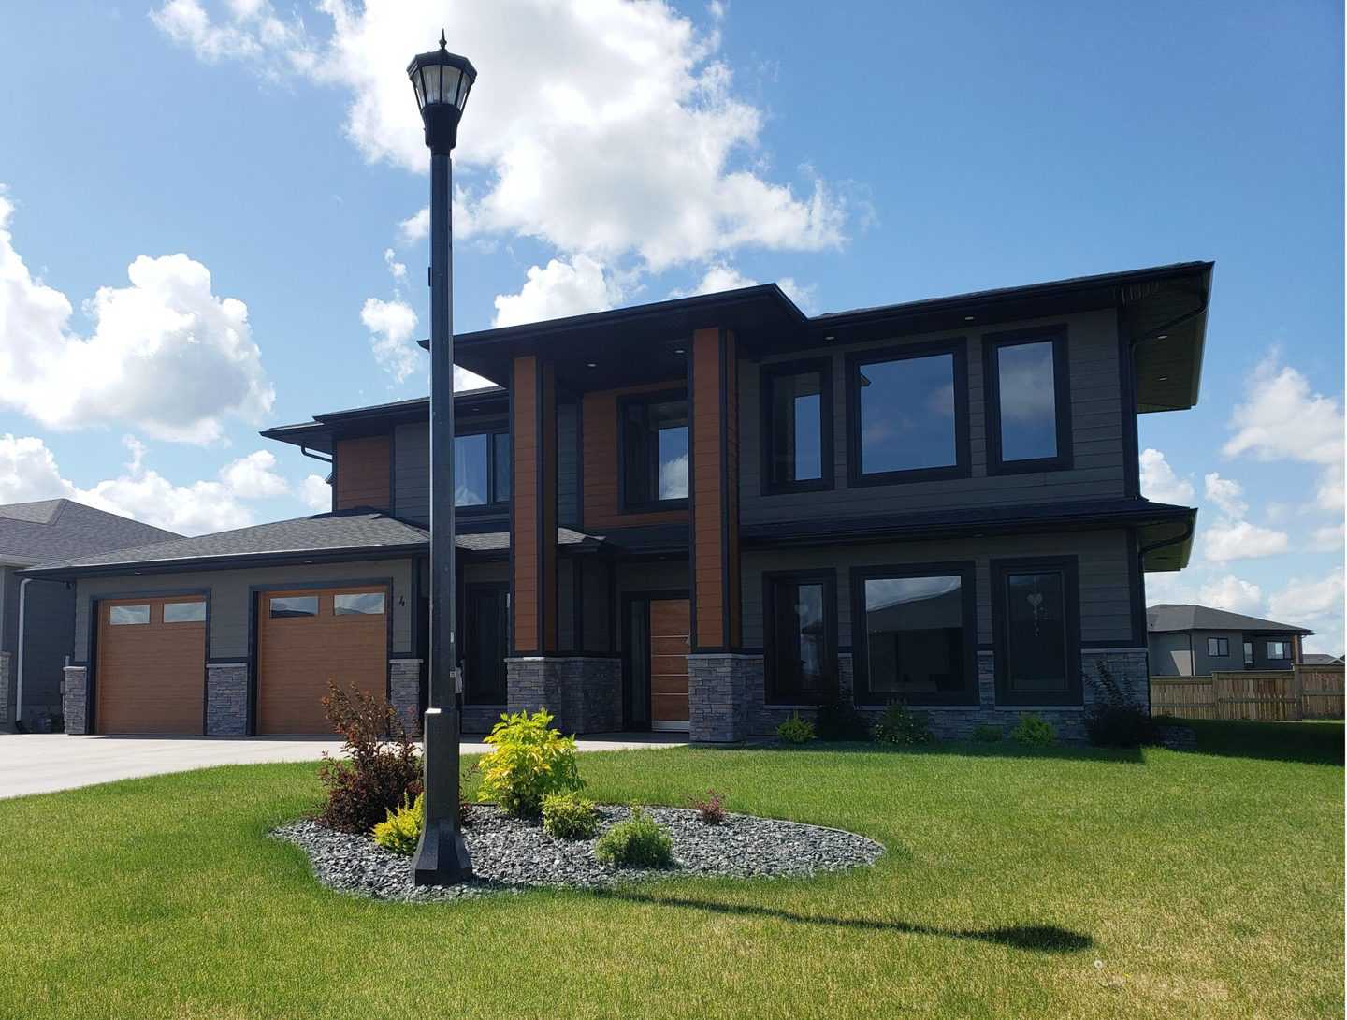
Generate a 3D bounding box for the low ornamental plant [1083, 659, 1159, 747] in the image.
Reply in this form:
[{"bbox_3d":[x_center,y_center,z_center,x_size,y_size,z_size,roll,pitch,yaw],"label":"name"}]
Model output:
[{"bbox_3d":[5.363,2.295,12.100,0.930,1.050,0.850,-5,-9,26],"label":"low ornamental plant"}]

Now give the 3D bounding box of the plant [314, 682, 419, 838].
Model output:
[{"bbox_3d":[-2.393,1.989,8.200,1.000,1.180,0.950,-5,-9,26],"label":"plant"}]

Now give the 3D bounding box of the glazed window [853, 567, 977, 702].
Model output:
[{"bbox_3d":[3.242,1.682,13.688,1.669,1.913,0.140,-4,-7,25],"label":"glazed window"}]

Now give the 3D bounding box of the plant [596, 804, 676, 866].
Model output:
[{"bbox_3d":[-0.273,2.207,6.963,0.547,0.367,0.520,-1,-6,0],"label":"plant"}]

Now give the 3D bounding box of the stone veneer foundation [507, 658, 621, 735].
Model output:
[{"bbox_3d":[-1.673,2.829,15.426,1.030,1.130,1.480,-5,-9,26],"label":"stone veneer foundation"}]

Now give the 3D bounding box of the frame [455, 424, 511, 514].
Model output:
[{"bbox_3d":[-3.070,-0.701,16.954,1.753,1.319,0.140,-4,-7,25],"label":"frame"}]

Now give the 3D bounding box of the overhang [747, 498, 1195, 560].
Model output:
[{"bbox_3d":[3.574,0.194,13.353,5.912,0.461,0.670,-4,-7,25],"label":"overhang"}]

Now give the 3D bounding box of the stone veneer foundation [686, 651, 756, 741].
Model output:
[{"bbox_3d":[0.639,2.556,13.824,0.650,1.135,0.620,-5,-9,26],"label":"stone veneer foundation"}]

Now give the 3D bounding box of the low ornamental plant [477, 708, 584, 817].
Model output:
[{"bbox_3d":[-1.227,2.155,8.700,0.880,0.920,0.840,-1,-8,0],"label":"low ornamental plant"}]

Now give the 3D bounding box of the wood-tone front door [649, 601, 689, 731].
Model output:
[{"bbox_3d":[0.049,2.388,15.663,0.910,2.020,0.100,-5,-9,26],"label":"wood-tone front door"}]

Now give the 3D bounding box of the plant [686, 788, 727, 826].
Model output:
[{"bbox_3d":[0.262,2.368,8.129,0.320,0.278,0.304,-1,-6,0],"label":"plant"}]

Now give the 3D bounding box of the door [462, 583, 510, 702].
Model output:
[{"bbox_3d":[-2.921,2.115,16.081,0.970,1.930,0.140,-5,-9,26],"label":"door"}]

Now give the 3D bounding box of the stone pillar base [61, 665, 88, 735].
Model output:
[{"bbox_3d":[-10.434,3.340,17.869,0.610,1.150,0.280,-5,-9,26],"label":"stone pillar base"}]

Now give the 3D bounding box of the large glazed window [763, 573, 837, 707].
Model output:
[{"bbox_3d":[1.796,1.804,14.357,1.088,1.900,0.140,-4,-7,25],"label":"large glazed window"}]

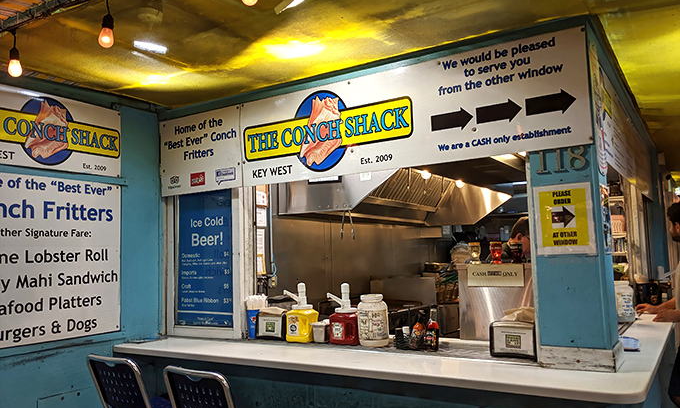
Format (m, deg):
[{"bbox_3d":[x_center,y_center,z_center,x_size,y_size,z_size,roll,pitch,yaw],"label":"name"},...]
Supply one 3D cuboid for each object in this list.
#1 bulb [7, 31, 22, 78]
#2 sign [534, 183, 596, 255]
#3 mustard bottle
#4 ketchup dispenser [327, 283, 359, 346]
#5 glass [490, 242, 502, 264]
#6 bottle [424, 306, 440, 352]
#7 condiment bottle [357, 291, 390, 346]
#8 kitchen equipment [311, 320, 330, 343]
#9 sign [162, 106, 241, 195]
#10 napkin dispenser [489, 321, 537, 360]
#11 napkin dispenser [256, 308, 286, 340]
[{"bbox_3d":[-1.165,-0.537,1.900,0.047,0.166,0.047,-5,-5,31],"label":"bulb"},{"bbox_3d":[0.878,0.064,2.074,0.213,0.277,0.008,-5,-5,31],"label":"sign"},{"bbox_3d":[-0.217,0.590,2.908,0.176,0.310,0.155,0,-5,-24],"label":"mustard bottle"},{"bbox_3d":[0.011,0.572,2.786,0.176,0.309,0.138,-1,-5,-10],"label":"ketchup dispenser"},{"bbox_3d":[0.814,0.256,2.760,0.063,0.114,0.063,-5,-6,32],"label":"glass"},{"bbox_3d":[0.434,0.582,2.499,0.066,0.212,0.066,-3,-5,9],"label":"bottle"},{"bbox_3d":[0.168,0.591,2.717,0.158,0.256,0.158,-2,-5,0],"label":"condiment bottle"},{"bbox_3d":[-0.090,0.681,2.875,0.095,0.120,0.095,-5,-6,30],"label":"kitchen equipment"},{"bbox_3d":[-0.816,-0.300,3.093,0.644,0.471,0.012,-5,-6,30],"label":"sign"},{"bbox_3d":[0.770,0.582,2.327,0.190,0.160,0.150,-5,-6,30],"label":"napkin dispenser"},{"bbox_3d":[-0.354,0.675,3.023,0.198,0.168,0.146,-5,-5,31],"label":"napkin dispenser"}]

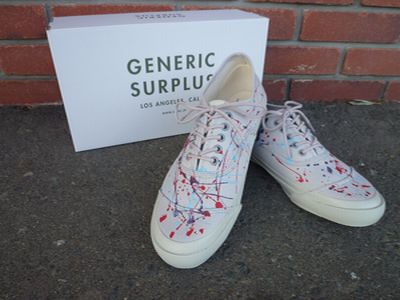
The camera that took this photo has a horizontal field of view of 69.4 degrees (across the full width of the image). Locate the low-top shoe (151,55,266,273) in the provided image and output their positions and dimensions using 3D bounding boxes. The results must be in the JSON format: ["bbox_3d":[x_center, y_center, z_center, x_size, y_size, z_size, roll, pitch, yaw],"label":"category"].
[{"bbox_3d":[0.019,-0.014,0.336,0.100,0.098,0.281,10,53,18],"label":"low-top shoe"}]

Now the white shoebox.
[{"bbox_3d":[-0.064,-0.135,0.519,0.335,0.189,0.114,-10,34,-17],"label":"white shoebox"}]

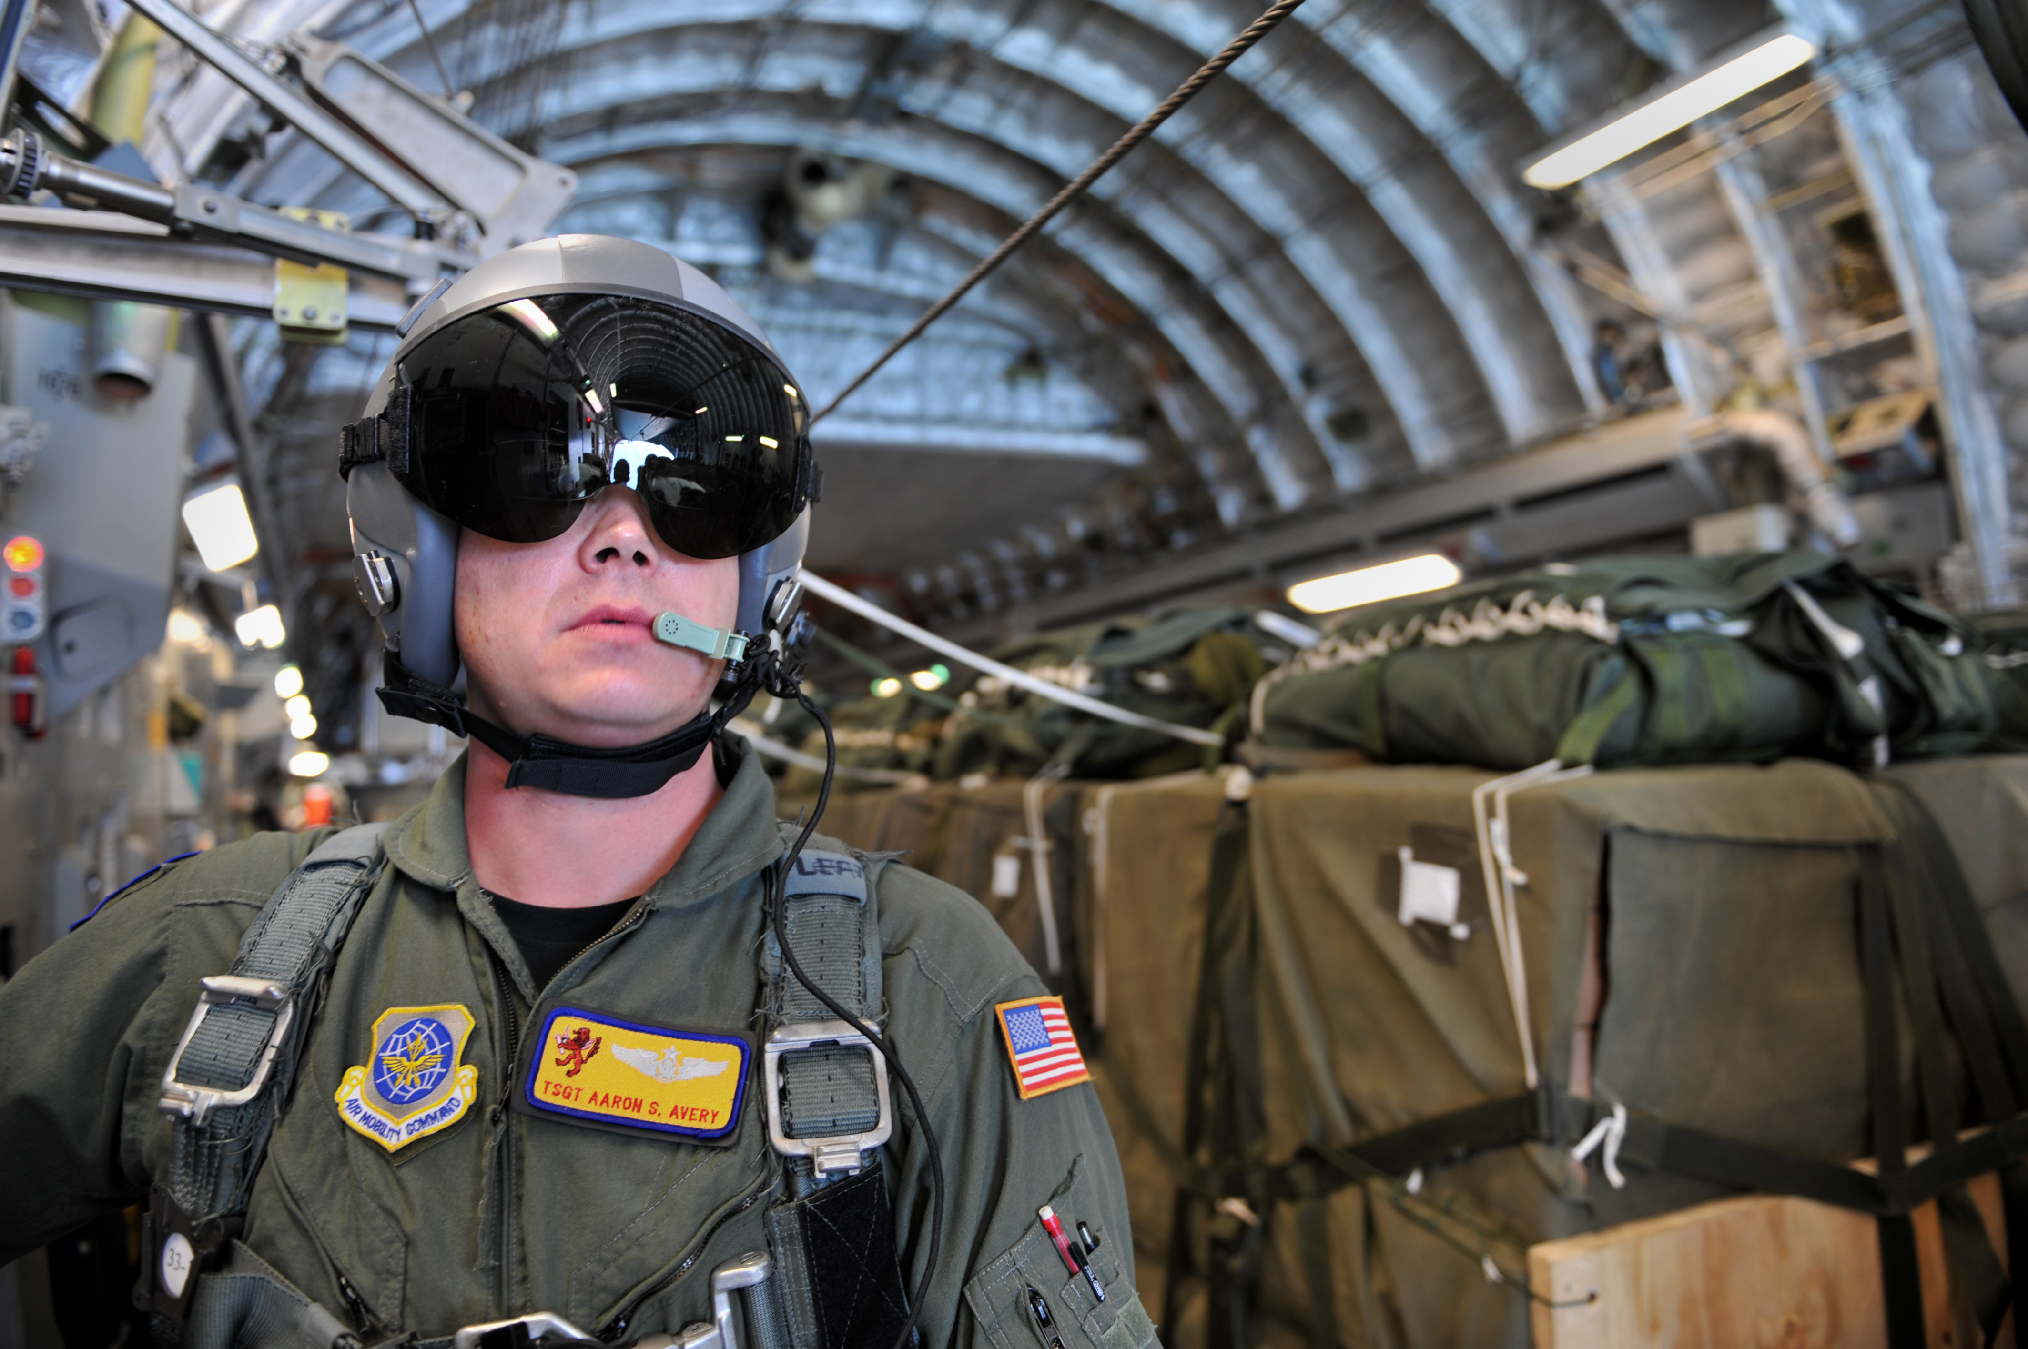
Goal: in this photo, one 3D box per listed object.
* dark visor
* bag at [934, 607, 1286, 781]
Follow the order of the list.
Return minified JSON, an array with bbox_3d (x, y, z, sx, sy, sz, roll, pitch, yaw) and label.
[{"bbox_3d":[-0.203,-0.115,0.683,0.220,0.135,0.105,2,-12,-22],"label":"dark visor"},{"bbox_3d":[0.345,0.082,3.280,0.800,0.350,0.730,3,-6,-28],"label":"bag"}]

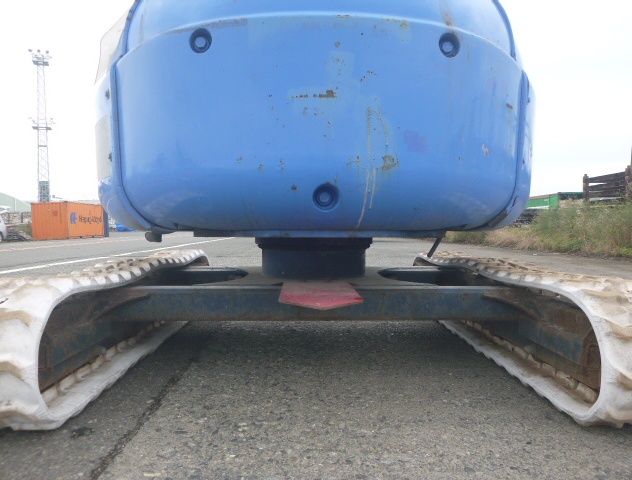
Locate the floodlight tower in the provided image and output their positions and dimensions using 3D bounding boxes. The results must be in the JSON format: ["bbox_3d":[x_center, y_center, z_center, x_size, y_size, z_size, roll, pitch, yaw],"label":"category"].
[{"bbox_3d":[-38.659,-13.628,65.403,3.500,26.500,3.300,-2,2,-26],"label":"floodlight tower"}]

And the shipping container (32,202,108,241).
[{"bbox_3d":[-18.766,-1.408,35.450,2.438,2.591,6.058,-1,2,-2],"label":"shipping container"}]

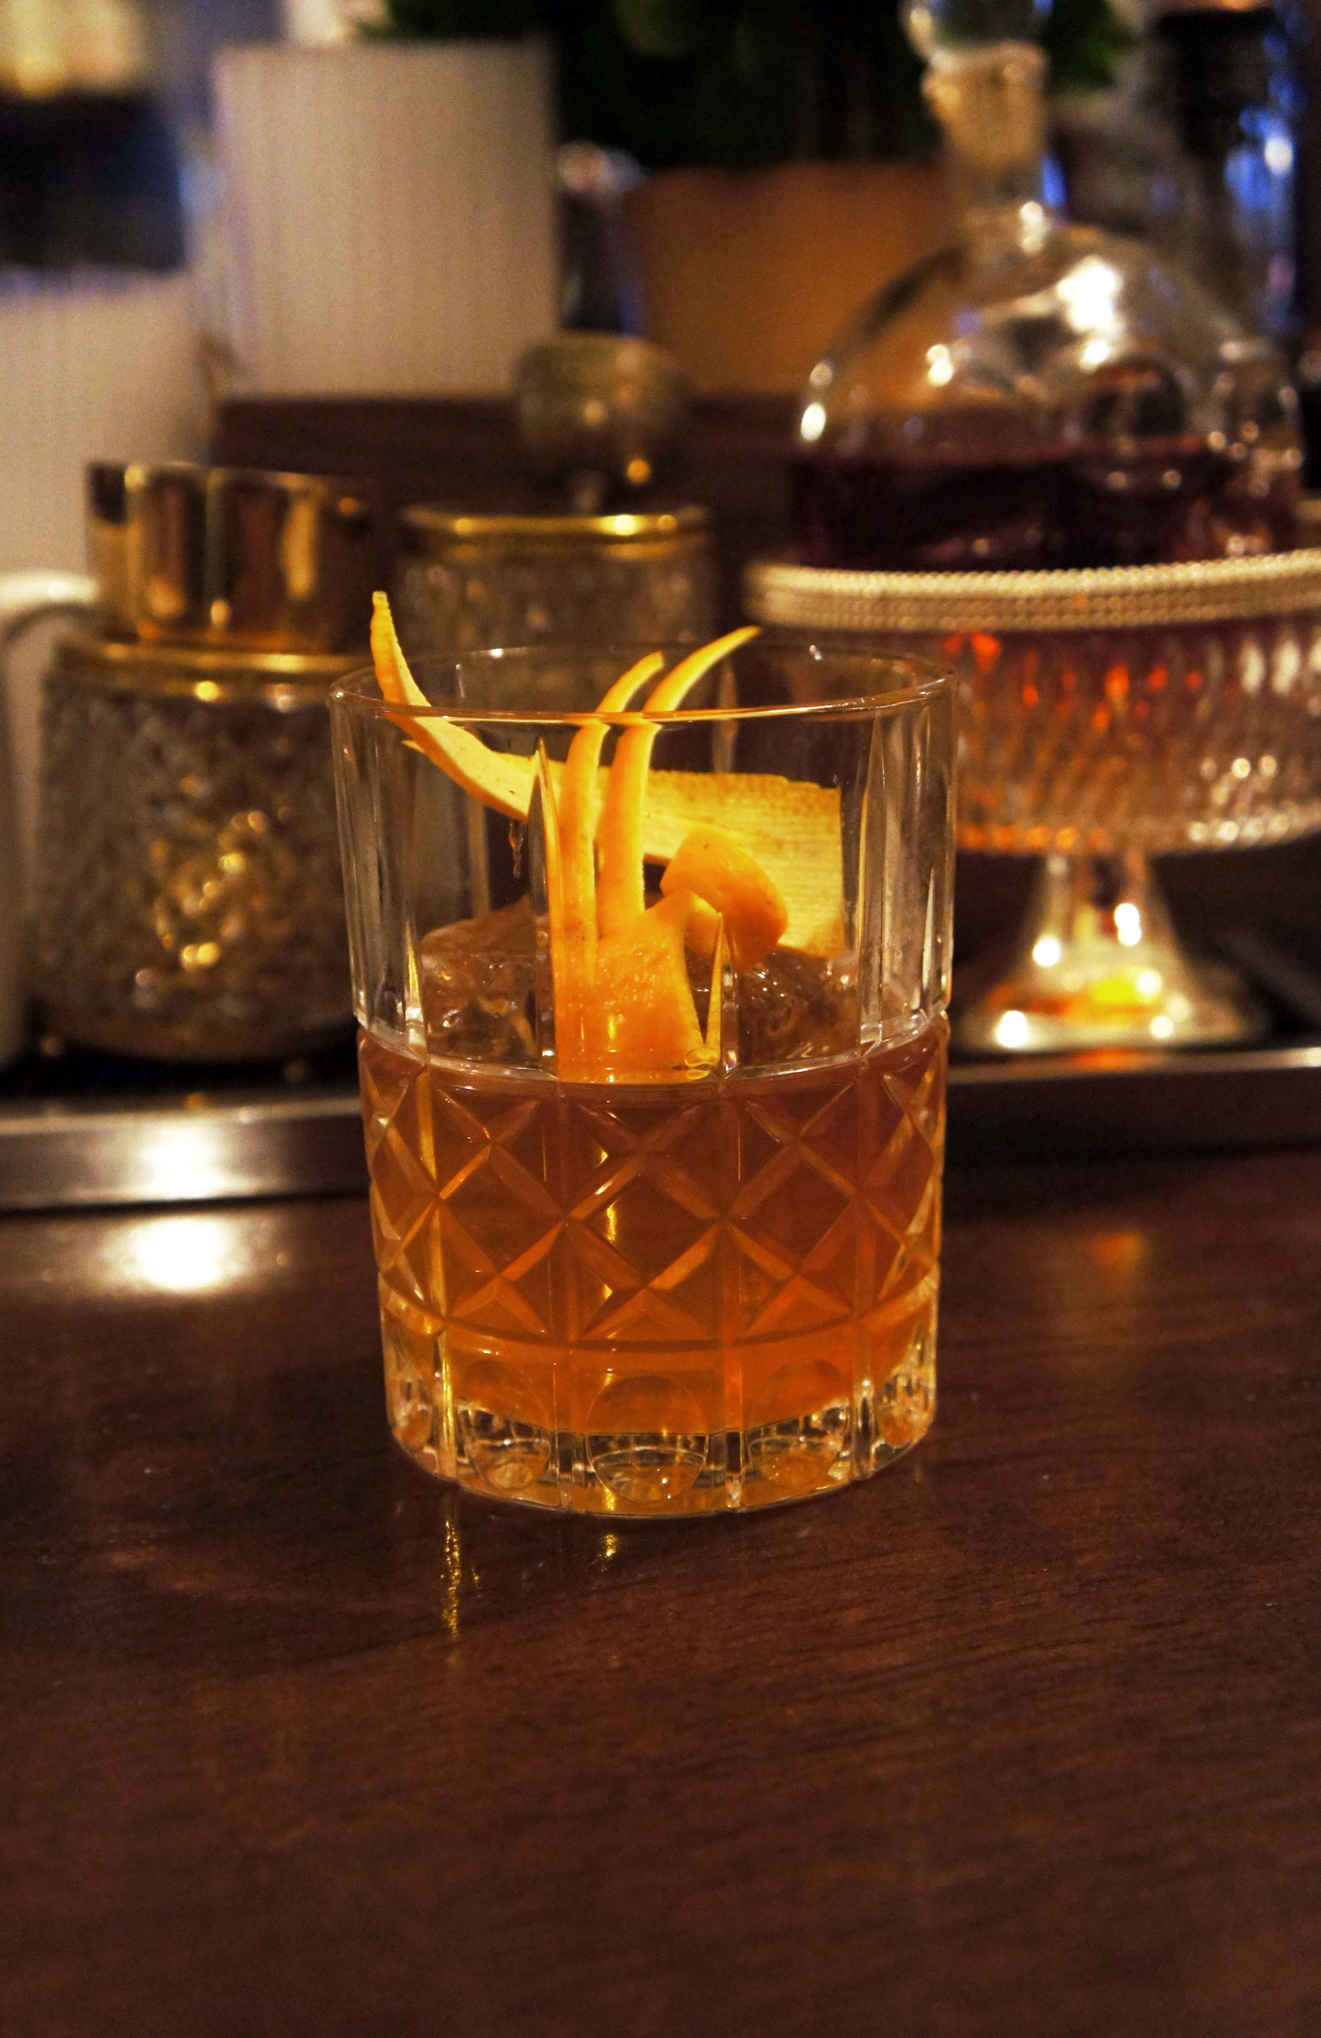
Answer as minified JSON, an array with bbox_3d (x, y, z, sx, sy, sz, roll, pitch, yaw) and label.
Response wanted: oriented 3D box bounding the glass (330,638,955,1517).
[{"bbox_3d":[-0.001,0.004,0.339,0.083,0.104,0.083,-1,15,0],"label":"glass"}]

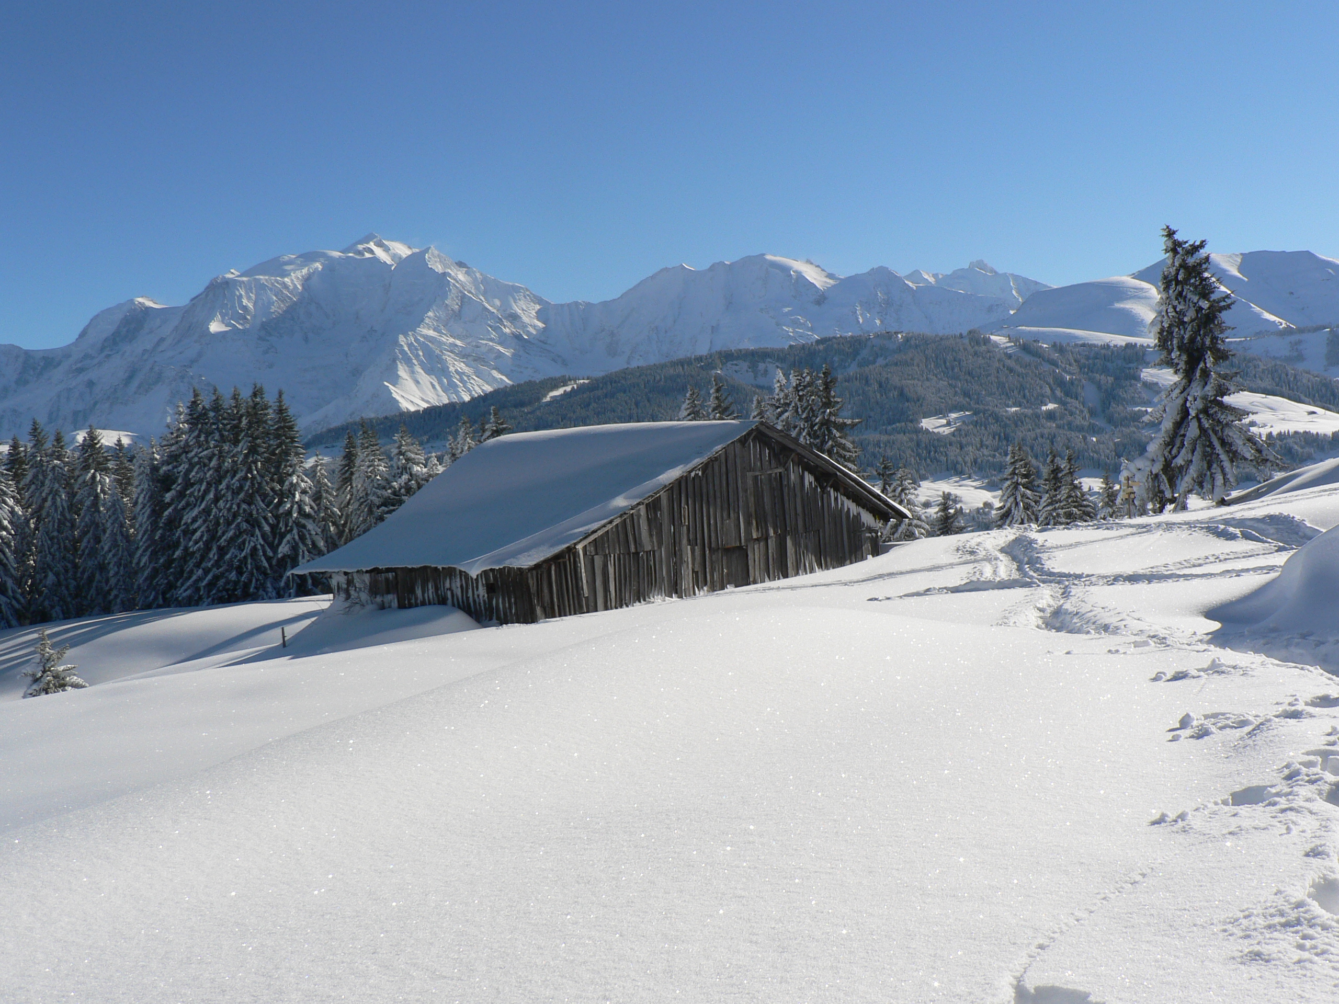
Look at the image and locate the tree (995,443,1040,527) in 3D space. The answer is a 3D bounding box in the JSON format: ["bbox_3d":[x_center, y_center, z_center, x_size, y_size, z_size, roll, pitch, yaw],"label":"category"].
[{"bbox_3d":[14.837,-0.692,66.000,1.874,3.570,1.874,-3,1,0],"label":"tree"}]

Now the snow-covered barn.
[{"bbox_3d":[-0.863,0.137,34.156,6.318,3.510,15.356,-3,1,33],"label":"snow-covered barn"}]

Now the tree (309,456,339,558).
[{"bbox_3d":[-14.748,1.071,66.000,1.874,6.024,1.874,-3,1,0],"label":"tree"}]

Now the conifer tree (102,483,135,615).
[{"bbox_3d":[-23.538,1.896,66.000,1.517,5.801,1.517,0,1,0],"label":"conifer tree"}]

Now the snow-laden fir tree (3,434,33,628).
[{"bbox_3d":[-27.911,1.182,66.000,1.606,8.032,1.606,0,1,0],"label":"snow-laden fir tree"}]

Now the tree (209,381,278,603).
[{"bbox_3d":[-19.010,-0.303,69.000,2.986,9.703,2.986,0,1,0],"label":"tree"}]

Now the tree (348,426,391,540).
[{"bbox_3d":[-15.496,-0.054,80.000,2.488,8.059,2.488,0,1,0],"label":"tree"}]

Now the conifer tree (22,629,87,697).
[{"bbox_3d":[-9.549,2.507,24.000,0.974,1.071,0.974,-3,1,0],"label":"conifer tree"}]

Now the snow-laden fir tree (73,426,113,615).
[{"bbox_3d":[-25.332,0.828,68.000,1.885,8.413,1.885,0,1,0],"label":"snow-laden fir tree"}]

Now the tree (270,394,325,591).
[{"bbox_3d":[-17.089,-0.360,71.000,2.640,9.312,2.640,0,1,0],"label":"tree"}]

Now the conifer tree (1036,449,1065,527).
[{"bbox_3d":[16.354,-0.558,66.000,1.696,3.391,1.696,-3,1,0],"label":"conifer tree"}]

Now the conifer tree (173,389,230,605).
[{"bbox_3d":[-21.297,-0.213,70.000,2.792,9.844,2.792,0,1,0],"label":"conifer tree"}]

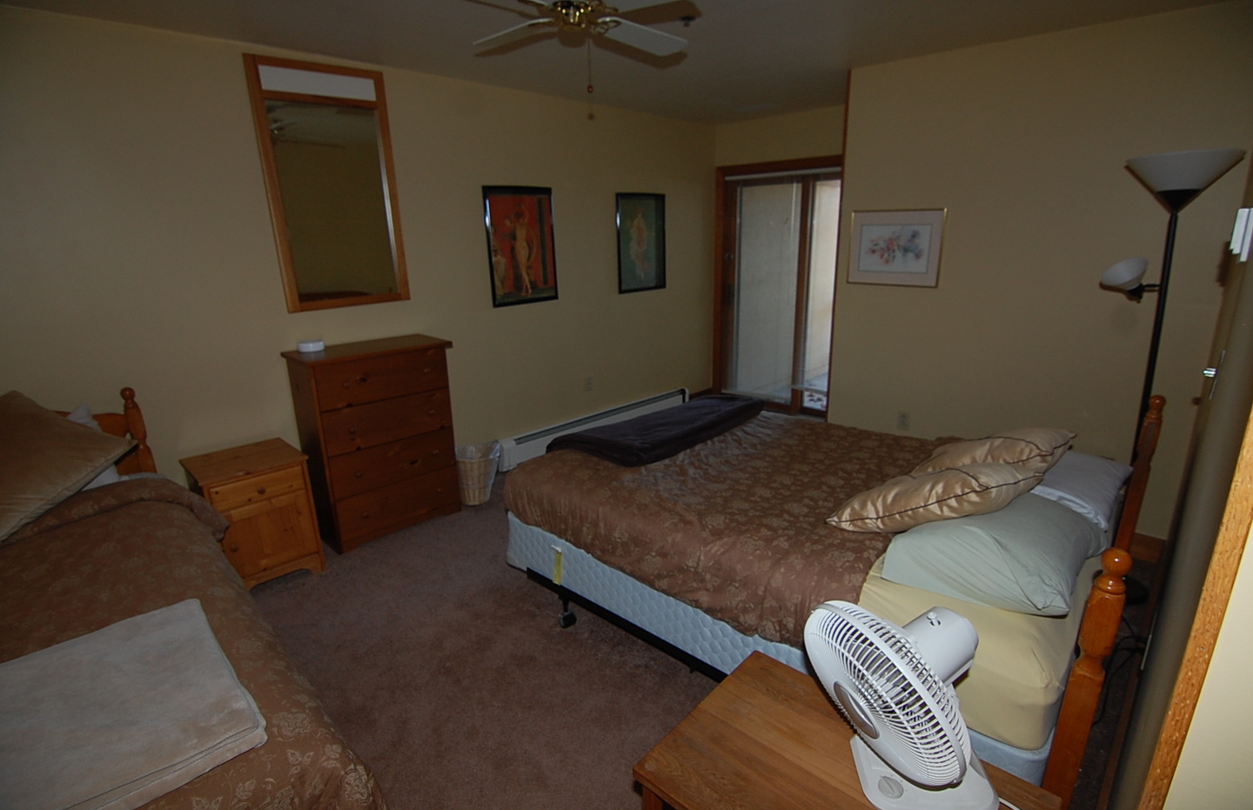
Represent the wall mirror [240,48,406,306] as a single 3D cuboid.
[{"bbox_3d":[-1.482,-1.088,2.840,0.035,1.153,0.625,14,24,43],"label":"wall mirror"}]

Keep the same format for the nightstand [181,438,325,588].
[{"bbox_3d":[-1.774,0.547,2.667,0.385,0.610,0.410,15,23,41],"label":"nightstand"}]

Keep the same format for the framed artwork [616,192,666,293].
[{"bbox_3d":[0.126,-1.298,4.474,0.025,0.748,0.565,14,24,43],"label":"framed artwork"}]

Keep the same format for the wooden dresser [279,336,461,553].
[{"bbox_3d":[-1.361,0.185,3.090,0.370,1.020,0.735,15,23,40],"label":"wooden dresser"}]

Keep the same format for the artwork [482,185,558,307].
[{"bbox_3d":[-0.690,-1.047,3.688,0.025,0.736,0.534,14,24,43],"label":"artwork"}]

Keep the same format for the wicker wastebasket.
[{"bbox_3d":[-0.922,0.429,3.466,0.290,0.320,0.290,-2,17,1],"label":"wicker wastebasket"}]

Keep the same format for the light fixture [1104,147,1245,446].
[{"bbox_3d":[2.099,-0.070,2.252,0.340,1.780,0.370,-16,18,-42],"label":"light fixture"}]

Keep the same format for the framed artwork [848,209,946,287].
[{"bbox_3d":[1.562,-0.912,3.237,0.499,0.426,0.025,12,22,38],"label":"framed artwork"}]

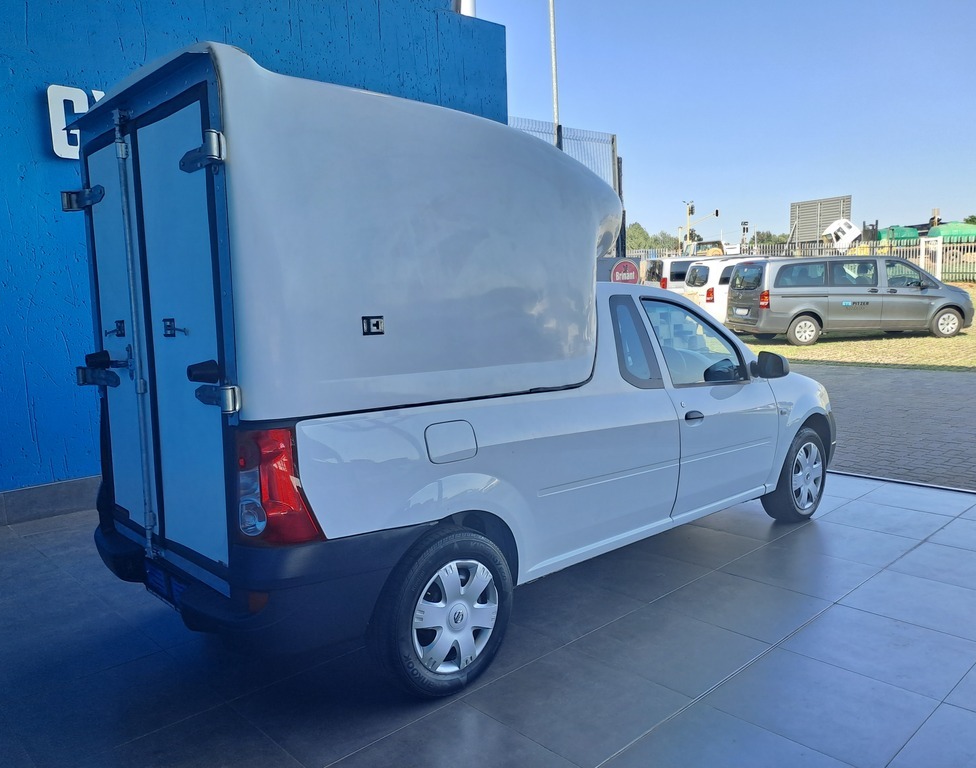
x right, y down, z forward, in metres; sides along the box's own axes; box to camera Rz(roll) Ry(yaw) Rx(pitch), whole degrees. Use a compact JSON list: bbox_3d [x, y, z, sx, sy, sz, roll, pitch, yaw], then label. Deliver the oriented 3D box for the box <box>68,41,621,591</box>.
[{"bbox_3d":[-0.460,-0.305,3.395,2.170,1.690,1.430,-7,9,-43],"label":"box"}]

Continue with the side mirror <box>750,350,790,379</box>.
[{"bbox_3d":[1.562,-0.108,4.072,0.115,0.150,0.205,-7,9,-43],"label":"side mirror"}]

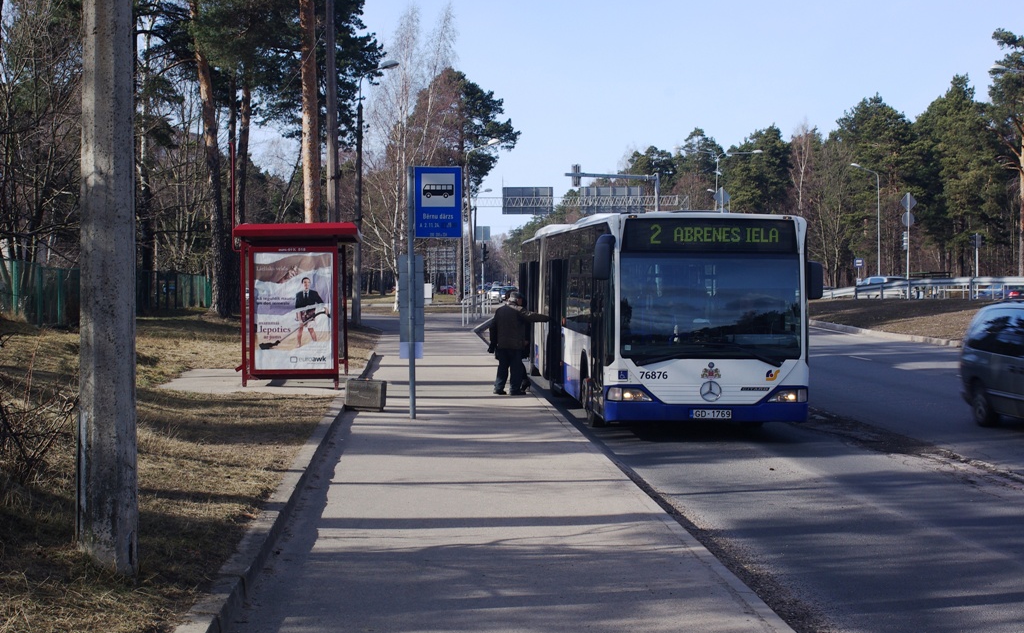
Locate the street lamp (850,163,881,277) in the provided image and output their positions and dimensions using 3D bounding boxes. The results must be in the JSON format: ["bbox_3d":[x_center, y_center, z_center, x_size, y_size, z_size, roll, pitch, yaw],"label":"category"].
[{"bbox_3d":[25.066,-6.043,117.000,2.250,9.550,0.300,-1,1,-14],"label":"street lamp"}]

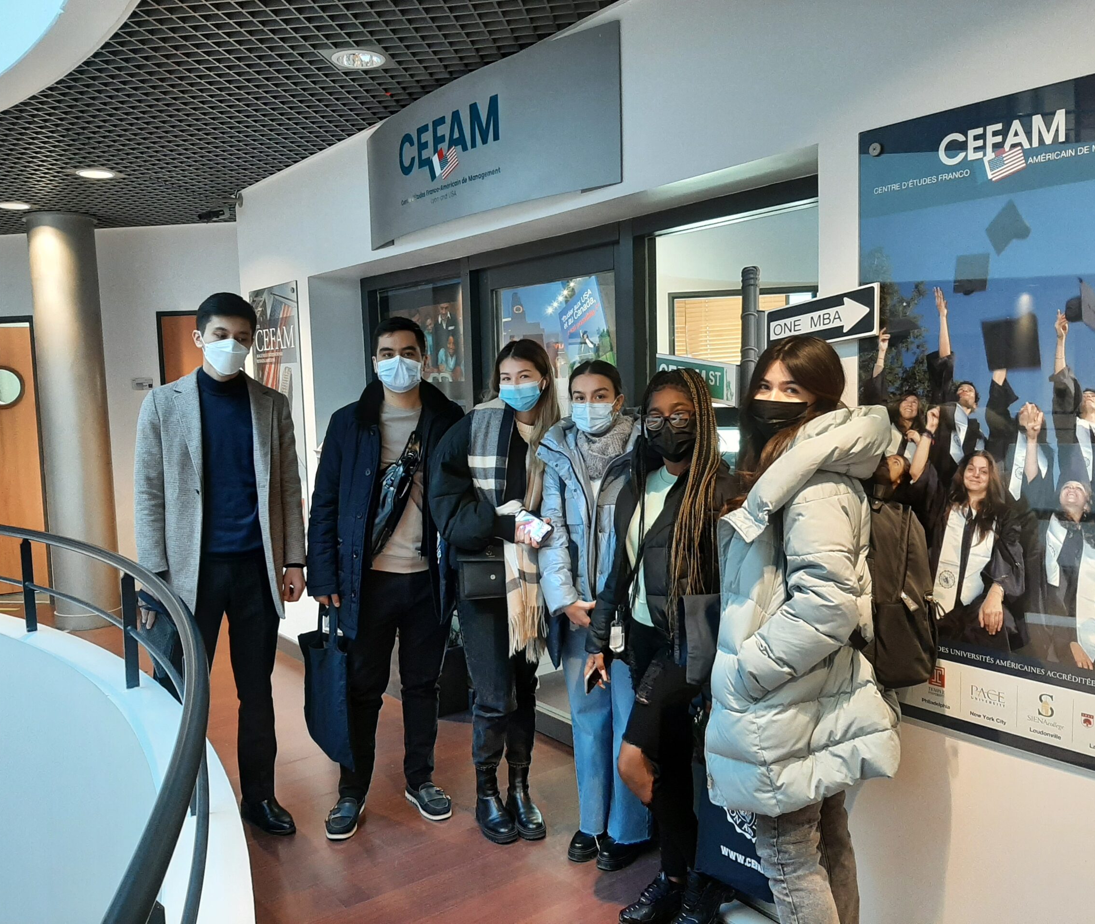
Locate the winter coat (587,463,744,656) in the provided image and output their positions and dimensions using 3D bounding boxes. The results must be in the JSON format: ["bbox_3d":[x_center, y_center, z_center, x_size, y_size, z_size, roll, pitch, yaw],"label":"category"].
[{"bbox_3d":[0.330,0.265,2.530,0.480,0.510,0.320,2,6,36],"label":"winter coat"}]

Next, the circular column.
[{"bbox_3d":[-3.104,-0.241,6.059,0.400,2.660,0.400,-4,5,-27],"label":"circular column"}]

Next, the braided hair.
[{"bbox_3d":[0.369,0.091,2.600,0.240,0.700,0.270,0,5,19],"label":"braided hair"}]

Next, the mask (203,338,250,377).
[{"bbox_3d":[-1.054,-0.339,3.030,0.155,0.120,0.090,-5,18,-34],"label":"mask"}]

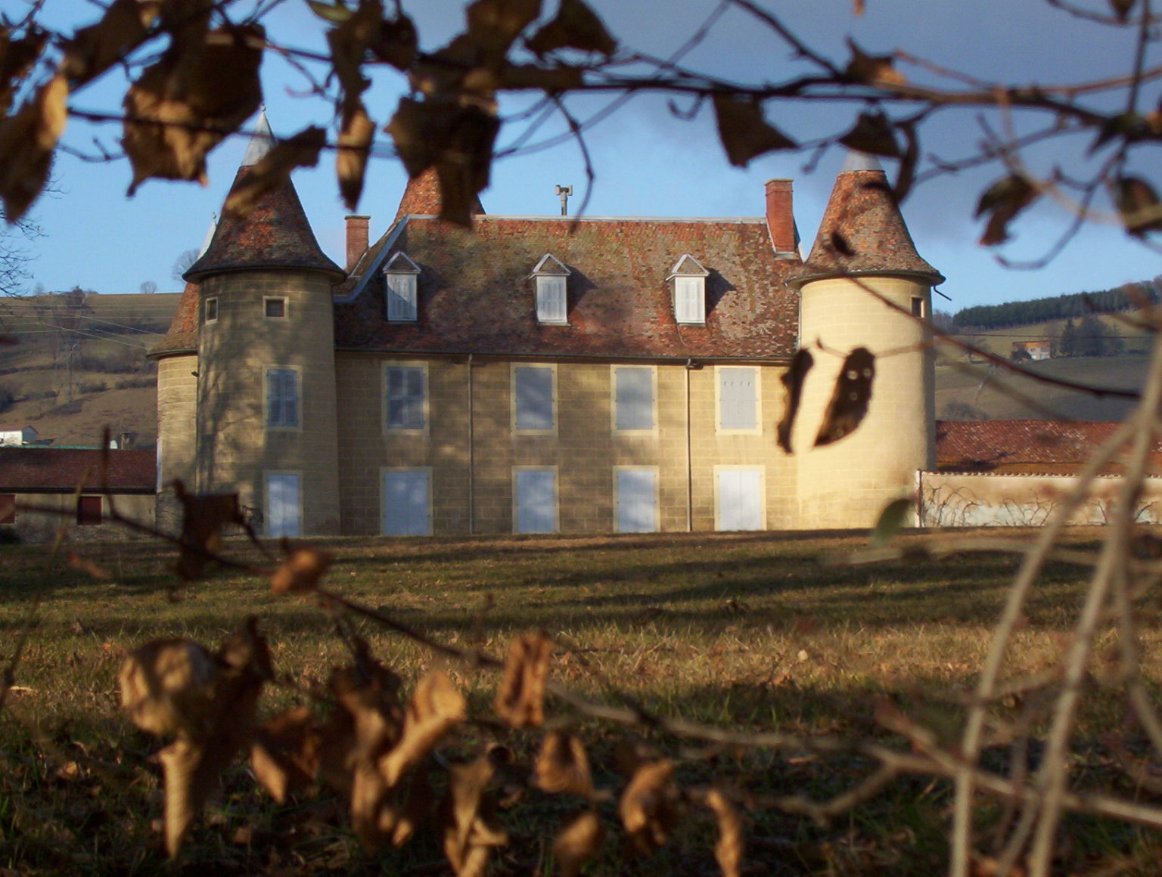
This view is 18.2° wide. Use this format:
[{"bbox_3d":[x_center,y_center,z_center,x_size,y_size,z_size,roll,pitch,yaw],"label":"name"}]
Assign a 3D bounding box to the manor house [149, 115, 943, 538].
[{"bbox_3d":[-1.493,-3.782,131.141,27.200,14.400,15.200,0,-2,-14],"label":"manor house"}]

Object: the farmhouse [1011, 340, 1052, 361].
[{"bbox_3d":[155.177,-30.275,1250.000,13.500,7.200,10.000,-1,-2,9],"label":"farmhouse"}]

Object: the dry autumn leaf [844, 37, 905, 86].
[{"bbox_3d":[0.145,-0.187,1.800,0.031,0.026,0.020,0,-2,0],"label":"dry autumn leaf"}]

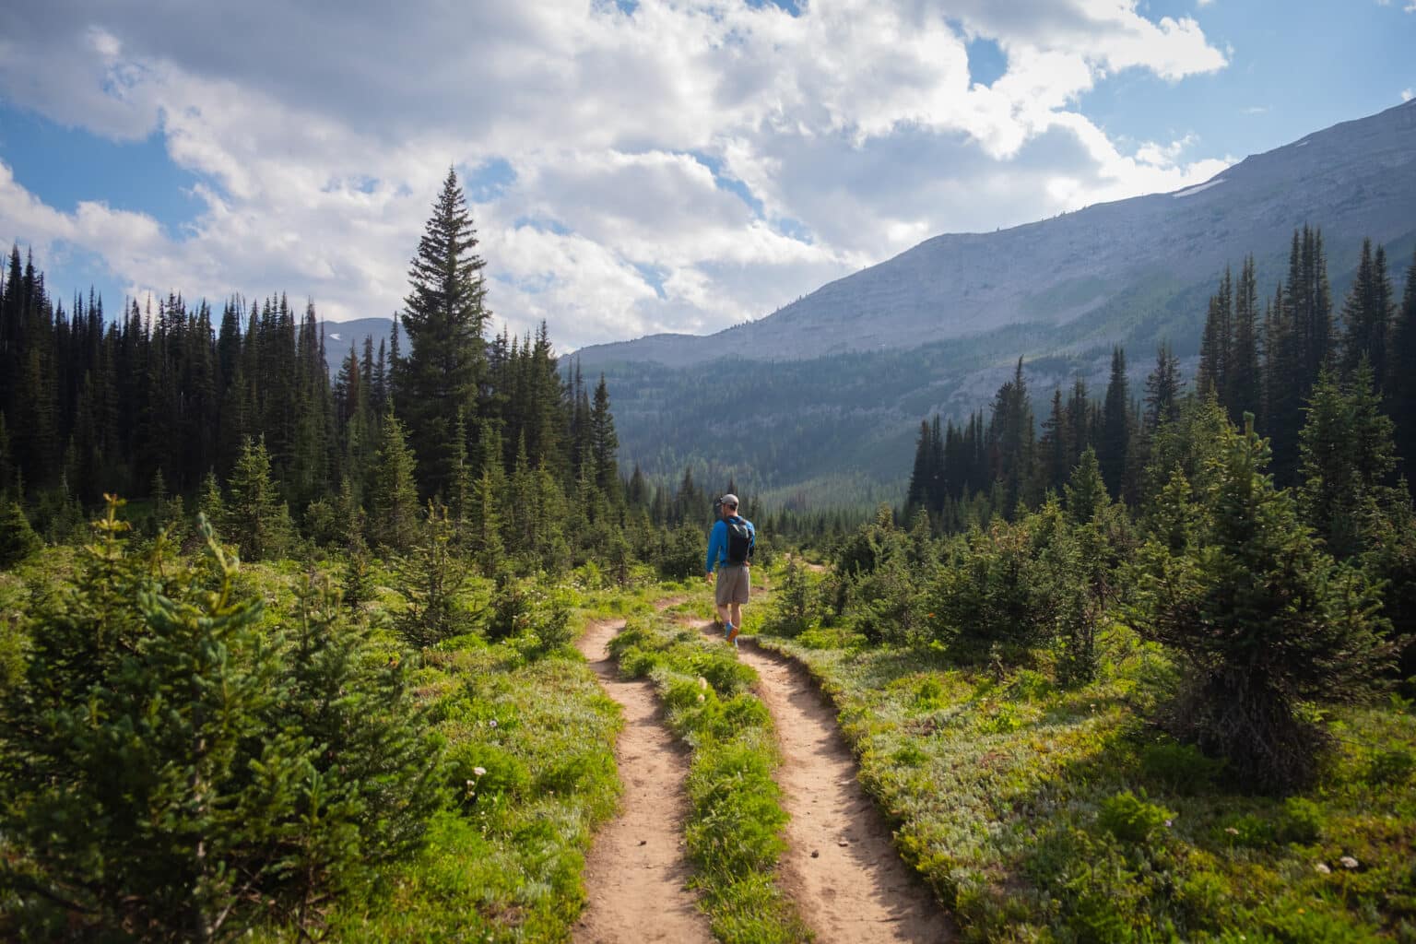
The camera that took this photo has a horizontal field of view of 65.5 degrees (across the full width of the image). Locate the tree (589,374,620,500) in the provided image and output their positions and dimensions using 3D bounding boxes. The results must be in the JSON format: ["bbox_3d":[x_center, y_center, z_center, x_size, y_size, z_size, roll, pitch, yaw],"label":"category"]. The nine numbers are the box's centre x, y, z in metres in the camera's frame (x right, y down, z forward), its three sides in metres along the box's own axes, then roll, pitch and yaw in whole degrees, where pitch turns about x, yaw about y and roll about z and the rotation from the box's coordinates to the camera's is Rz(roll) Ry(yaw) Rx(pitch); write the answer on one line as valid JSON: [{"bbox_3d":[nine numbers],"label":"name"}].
[{"bbox_3d":[-5.072,-1.140,54.000,1.519,7.272,1.600,0,-1,0],"label":"tree"}]

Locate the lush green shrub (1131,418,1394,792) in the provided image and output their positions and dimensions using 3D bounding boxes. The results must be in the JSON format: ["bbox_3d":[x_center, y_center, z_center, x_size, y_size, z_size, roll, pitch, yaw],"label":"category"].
[{"bbox_3d":[3.174,0.753,6.300,1.506,2.127,1.400,0,-1,0],"label":"lush green shrub"}]

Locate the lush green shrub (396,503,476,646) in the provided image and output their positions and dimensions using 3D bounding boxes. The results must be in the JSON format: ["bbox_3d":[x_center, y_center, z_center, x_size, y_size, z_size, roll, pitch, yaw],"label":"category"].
[{"bbox_3d":[-3.132,1.181,12.700,0.919,1.646,0.900,0,-1,0],"label":"lush green shrub"}]

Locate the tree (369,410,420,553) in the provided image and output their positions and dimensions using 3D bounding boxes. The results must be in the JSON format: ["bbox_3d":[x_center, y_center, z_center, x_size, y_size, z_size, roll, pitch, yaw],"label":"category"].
[{"bbox_3d":[-9.097,0.305,32.000,1.511,4.213,1.450,0,-1,0],"label":"tree"}]

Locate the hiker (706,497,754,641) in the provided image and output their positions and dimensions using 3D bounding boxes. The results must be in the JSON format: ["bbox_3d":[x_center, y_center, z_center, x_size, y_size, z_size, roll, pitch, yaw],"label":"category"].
[{"bbox_3d":[0.261,1.159,13.000,0.560,1.809,0.500,0,-1,-20],"label":"hiker"}]

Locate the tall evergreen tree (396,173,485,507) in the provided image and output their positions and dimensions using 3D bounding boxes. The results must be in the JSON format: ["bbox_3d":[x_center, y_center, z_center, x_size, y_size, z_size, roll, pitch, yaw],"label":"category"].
[{"bbox_3d":[-12.536,-6.036,52.000,4.231,16.670,4.100,0,-1,0],"label":"tall evergreen tree"}]

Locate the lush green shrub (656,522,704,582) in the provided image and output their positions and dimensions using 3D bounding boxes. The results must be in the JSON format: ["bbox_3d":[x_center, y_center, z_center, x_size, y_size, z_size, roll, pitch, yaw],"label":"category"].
[{"bbox_3d":[-0.554,1.629,23.000,0.993,1.225,0.950,0,-1,0],"label":"lush green shrub"}]

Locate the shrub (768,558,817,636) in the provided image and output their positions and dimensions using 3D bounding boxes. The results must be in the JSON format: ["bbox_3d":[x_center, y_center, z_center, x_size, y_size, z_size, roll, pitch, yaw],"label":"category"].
[{"bbox_3d":[1.036,1.522,13.400,0.606,0.970,0.580,0,-1,0],"label":"shrub"}]

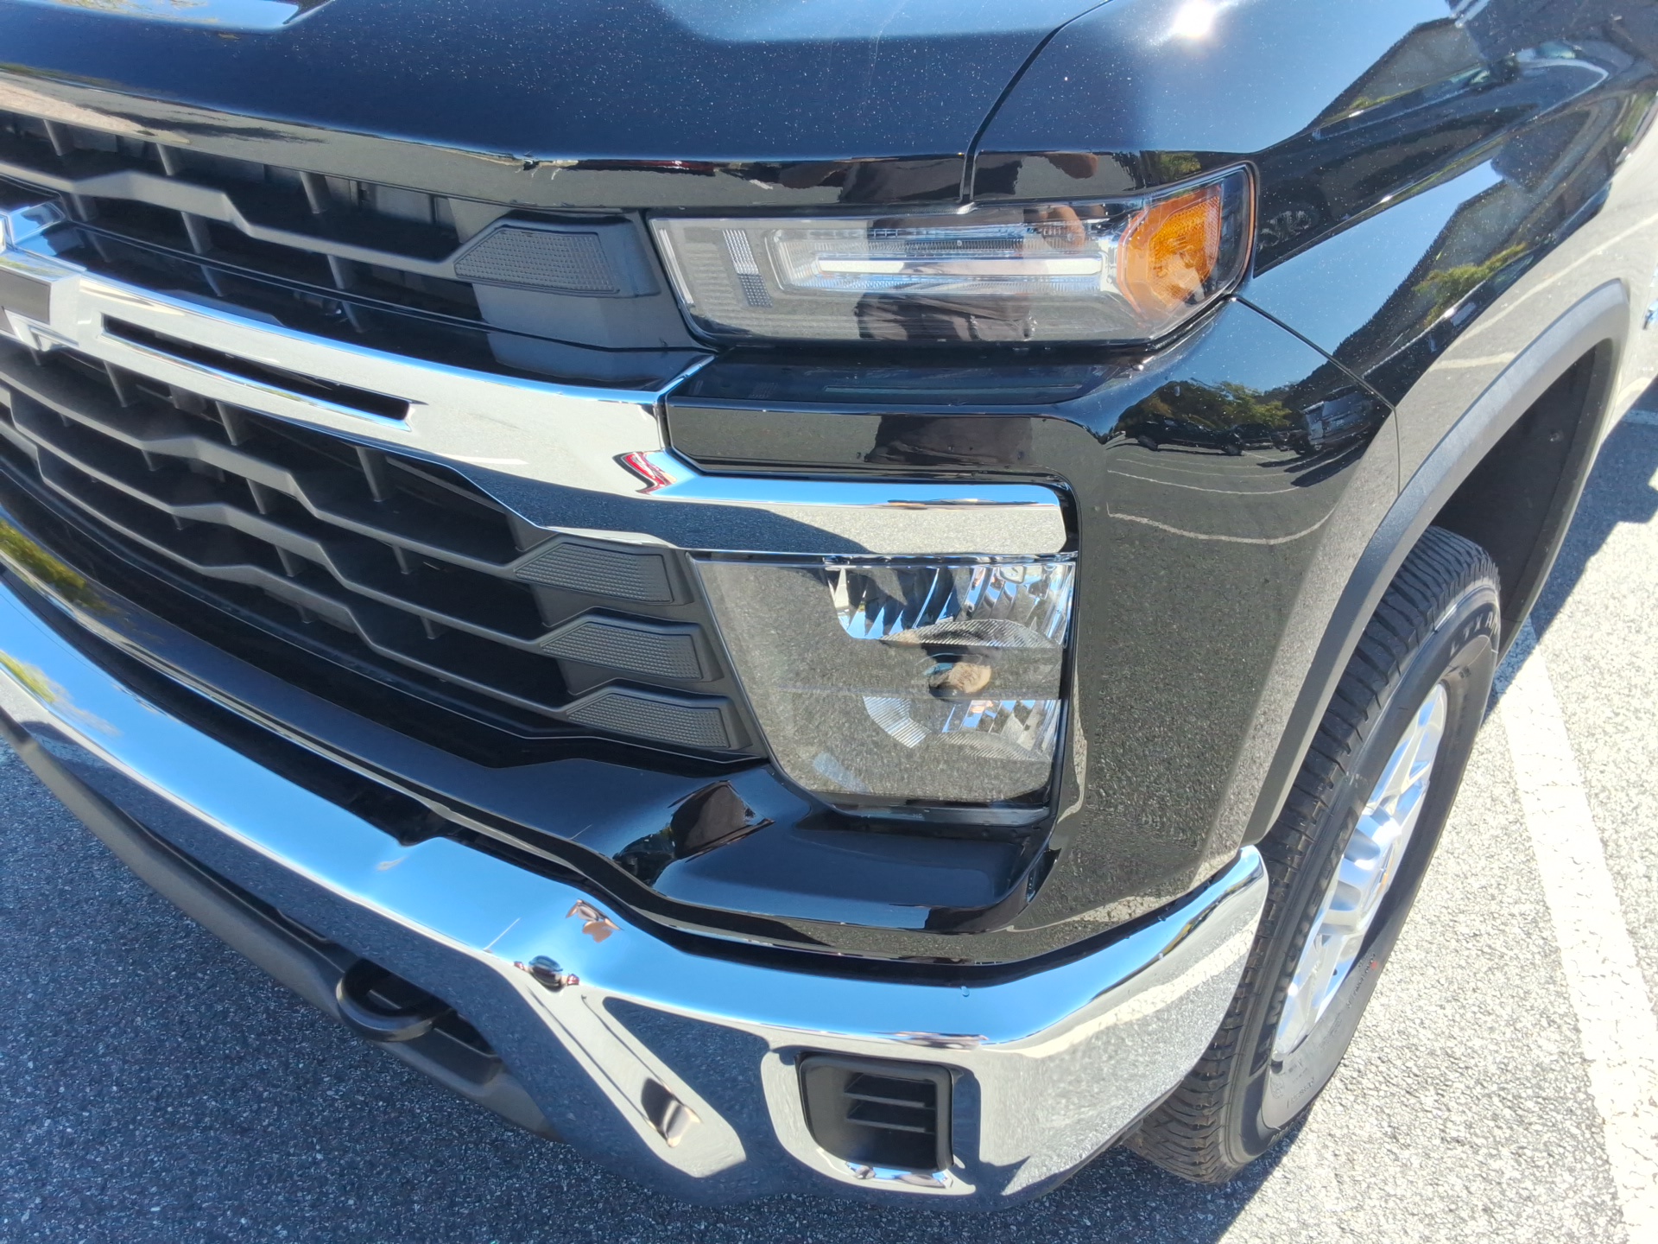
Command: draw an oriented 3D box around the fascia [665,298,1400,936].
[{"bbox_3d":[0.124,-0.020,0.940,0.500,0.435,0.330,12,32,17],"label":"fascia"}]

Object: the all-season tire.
[{"bbox_3d":[0.539,0.256,1.650,0.275,0.820,0.826,24,37,34],"label":"all-season tire"}]

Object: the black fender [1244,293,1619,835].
[{"bbox_3d":[0.629,-0.059,1.358,0.110,0.585,1.140,24,37,34],"label":"black fender"}]

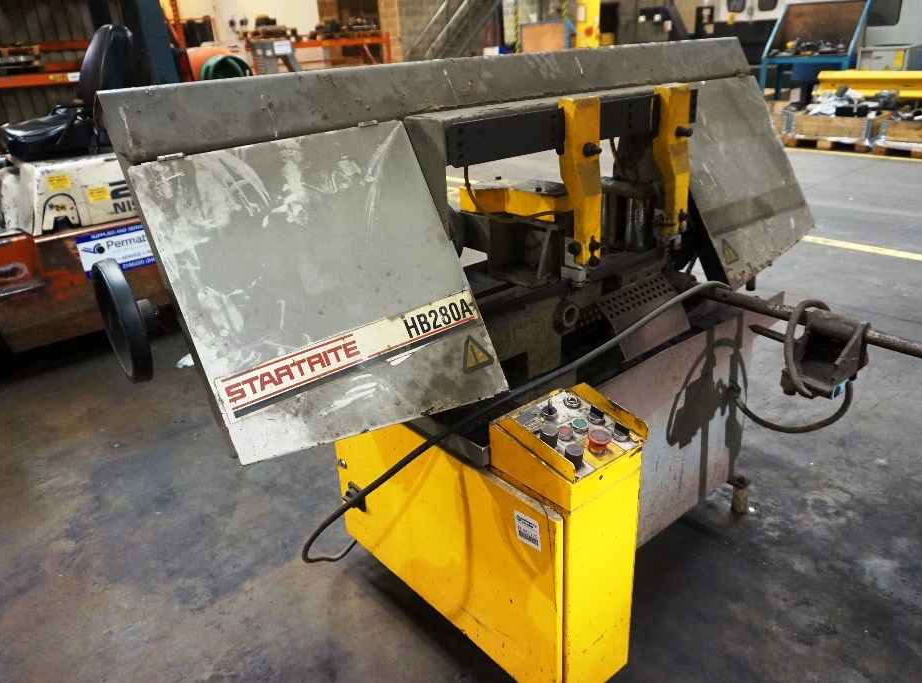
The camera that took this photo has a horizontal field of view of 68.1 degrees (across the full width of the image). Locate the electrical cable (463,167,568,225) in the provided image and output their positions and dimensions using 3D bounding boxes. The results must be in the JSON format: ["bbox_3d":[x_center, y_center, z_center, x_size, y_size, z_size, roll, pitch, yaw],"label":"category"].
[{"bbox_3d":[0.119,-0.302,1.375,0.275,0.125,0.045,-22,30,-36],"label":"electrical cable"}]

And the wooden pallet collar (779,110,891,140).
[{"bbox_3d":[4.156,-2.326,7.190,1.200,0.200,0.800,-21,30,-35],"label":"wooden pallet collar"}]

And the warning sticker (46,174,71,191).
[{"bbox_3d":[-1.751,-0.695,2.973,0.090,0.061,0.005,-22,30,-36],"label":"warning sticker"}]

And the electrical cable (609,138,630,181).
[{"bbox_3d":[0.362,-0.419,1.574,0.060,0.100,0.035,-22,30,-36],"label":"electrical cable"}]

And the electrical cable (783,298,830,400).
[{"bbox_3d":[0.795,0.016,1.570,0.090,0.200,0.075,-22,30,-36],"label":"electrical cable"}]

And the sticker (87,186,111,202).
[{"bbox_3d":[-1.639,-0.663,3.092,0.088,0.058,0.005,-22,30,-36],"label":"sticker"}]

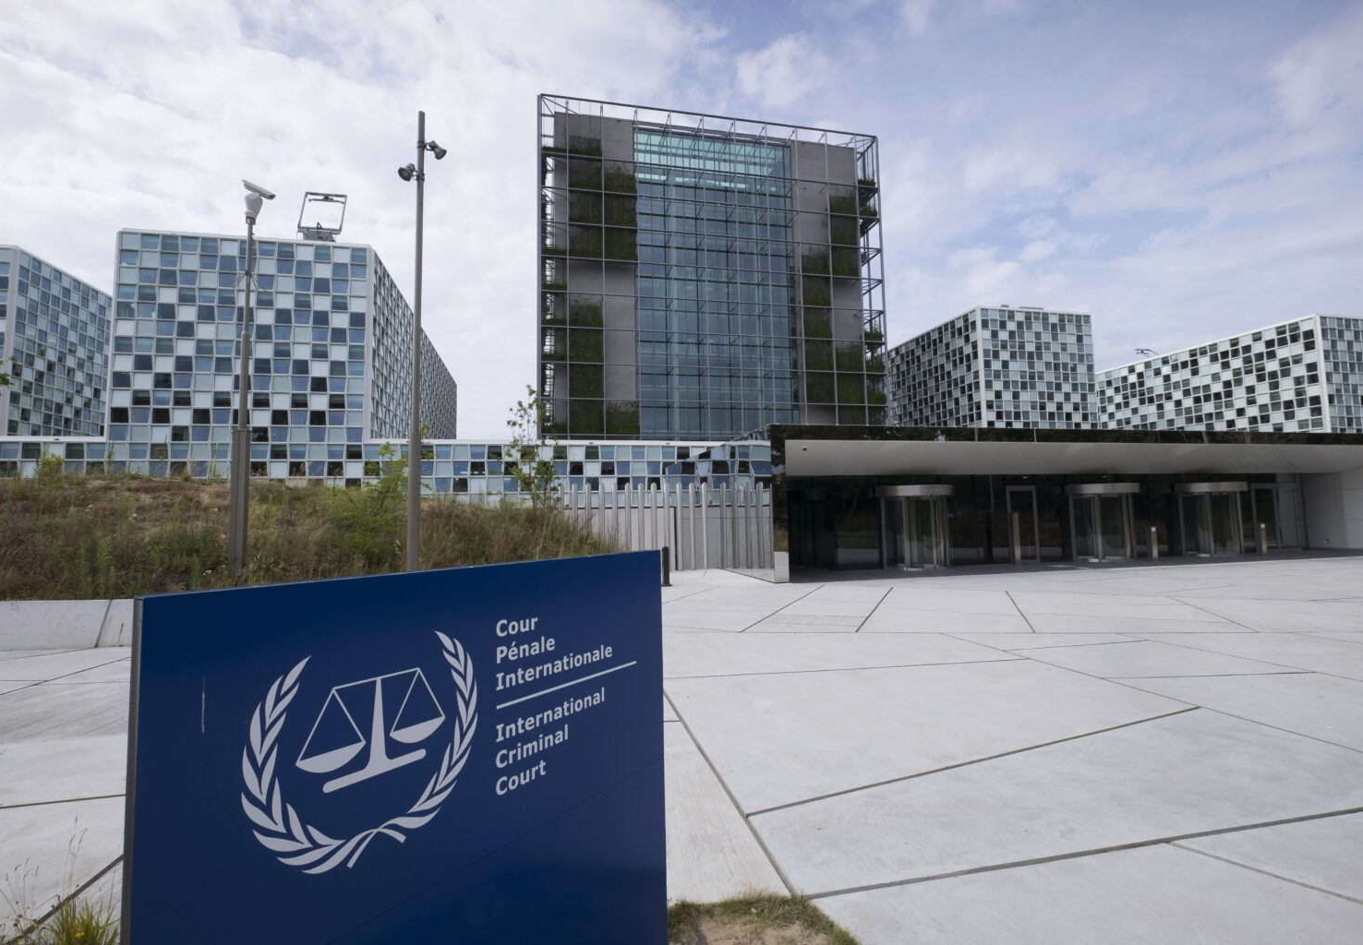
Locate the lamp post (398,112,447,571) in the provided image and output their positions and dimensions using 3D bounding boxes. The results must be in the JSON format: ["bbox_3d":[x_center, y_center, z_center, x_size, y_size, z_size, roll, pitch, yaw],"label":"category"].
[{"bbox_3d":[-4.443,-2.284,10.004,0.790,8.183,0.500,0,-4,-12],"label":"lamp post"}]

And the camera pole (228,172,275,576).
[{"bbox_3d":[-7.047,-1.607,9.703,0.500,6.620,0.330,-1,-4,2],"label":"camera pole"}]

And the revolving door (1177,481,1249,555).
[{"bbox_3d":[18.321,1.622,20.797,2.400,2.440,2.400,0,-4,-12],"label":"revolving door"}]

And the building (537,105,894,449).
[{"bbox_3d":[1.170,-15.935,78.438,38.100,43.200,32.000,0,-4,-12],"label":"building"}]

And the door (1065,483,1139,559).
[{"bbox_3d":[13.930,1.644,19.808,2.400,2.450,2.400,0,-4,-12],"label":"door"}]

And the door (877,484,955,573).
[{"bbox_3d":[7.193,1.671,18.269,2.400,2.470,2.400,0,-4,-12],"label":"door"}]

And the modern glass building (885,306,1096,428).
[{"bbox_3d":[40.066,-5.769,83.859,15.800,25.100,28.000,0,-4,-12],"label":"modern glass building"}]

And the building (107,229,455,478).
[{"bbox_3d":[-34.497,-4.356,60.994,15.900,21.200,41.000,0,-4,-12],"label":"building"}]

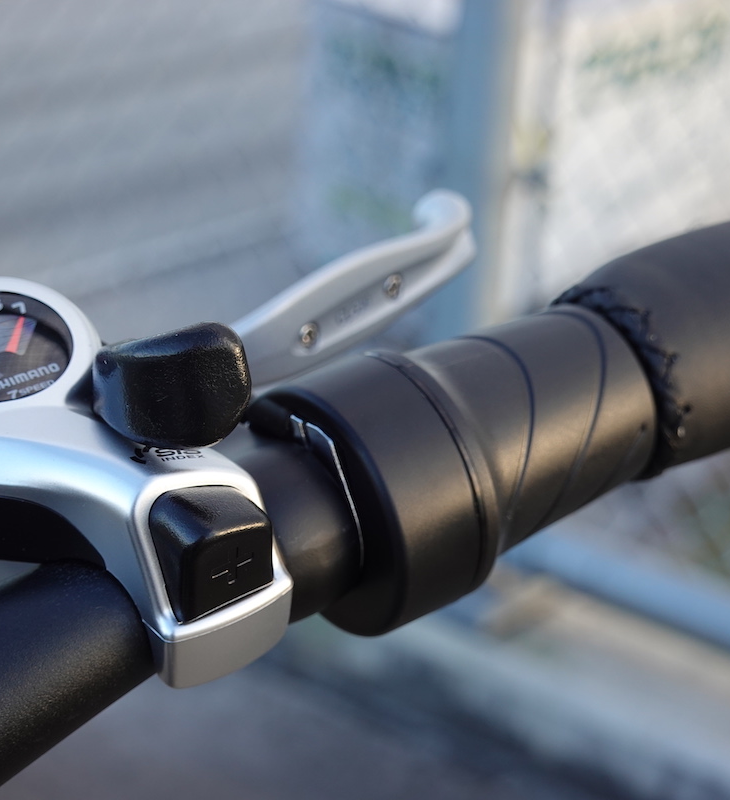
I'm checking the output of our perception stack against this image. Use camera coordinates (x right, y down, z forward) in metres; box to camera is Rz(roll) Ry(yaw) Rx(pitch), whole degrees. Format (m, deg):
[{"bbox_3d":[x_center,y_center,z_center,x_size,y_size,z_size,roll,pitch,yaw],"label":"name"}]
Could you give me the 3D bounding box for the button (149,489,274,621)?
[{"bbox_3d":[-0.023,0.022,0.324,0.018,0.015,0.011,-23,40,-31],"label":"button"}]

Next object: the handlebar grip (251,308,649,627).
[{"bbox_3d":[0.016,0.009,0.367,0.058,0.043,0.043,-23,27,-31],"label":"handlebar grip"}]

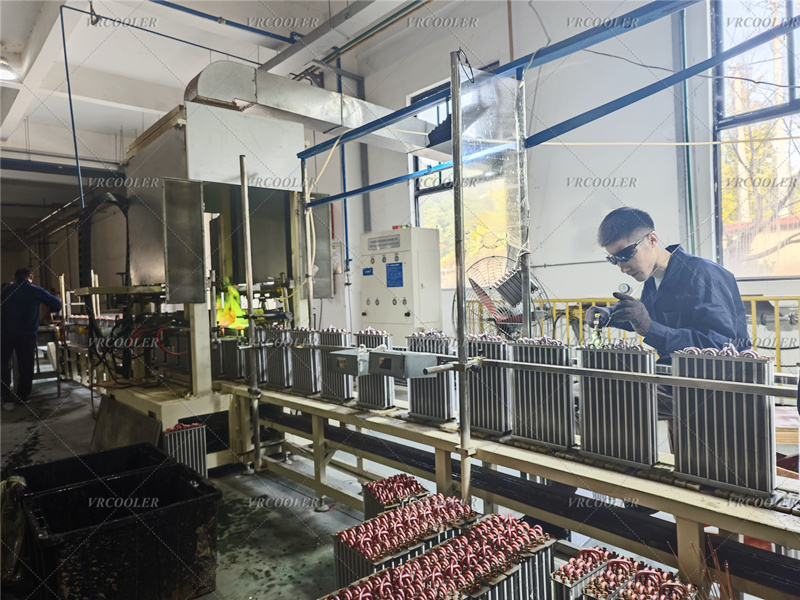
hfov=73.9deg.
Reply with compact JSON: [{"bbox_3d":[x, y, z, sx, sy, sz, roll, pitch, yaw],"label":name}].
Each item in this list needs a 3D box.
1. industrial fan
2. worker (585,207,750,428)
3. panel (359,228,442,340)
[{"bbox_3d":[0.660,0.421,3.087,0.500,1.349,0.760,-3,1,-41],"label":"industrial fan"},{"bbox_3d":[1.025,0.373,2.075,0.720,1.450,0.530,-3,1,-27],"label":"worker"},{"bbox_3d":[0.023,0.130,6.426,0.435,1.872,0.912,-3,1,-42],"label":"panel"}]

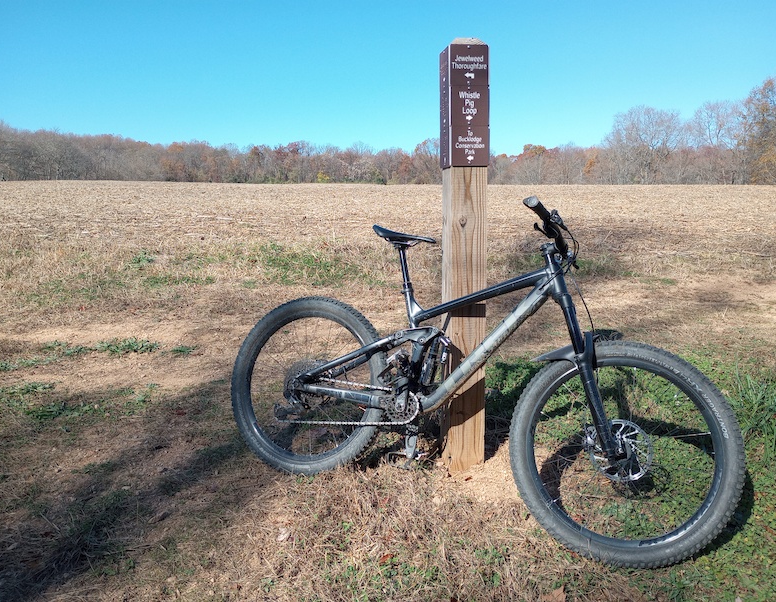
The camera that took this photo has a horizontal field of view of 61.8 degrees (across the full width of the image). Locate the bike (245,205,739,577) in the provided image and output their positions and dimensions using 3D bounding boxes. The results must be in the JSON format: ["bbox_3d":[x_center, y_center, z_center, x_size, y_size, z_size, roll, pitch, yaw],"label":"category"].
[{"bbox_3d":[0.251,0.244,2.431,1.962,1.095,0.785,8,-5,25],"label":"bike"}]

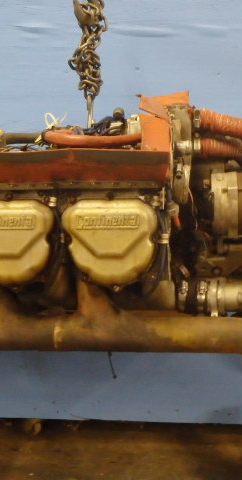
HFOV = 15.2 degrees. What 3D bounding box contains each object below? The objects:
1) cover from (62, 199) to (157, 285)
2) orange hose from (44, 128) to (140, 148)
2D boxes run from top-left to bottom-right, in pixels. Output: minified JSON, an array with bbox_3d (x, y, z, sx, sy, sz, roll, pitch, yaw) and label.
[{"bbox_3d":[-0.018,0.003,1.495,0.154,0.139,0.045,-1,7,7],"label":"cover"},{"bbox_3d":[-0.061,-0.214,1.920,0.205,0.042,0.070,-1,3,7],"label":"orange hose"}]

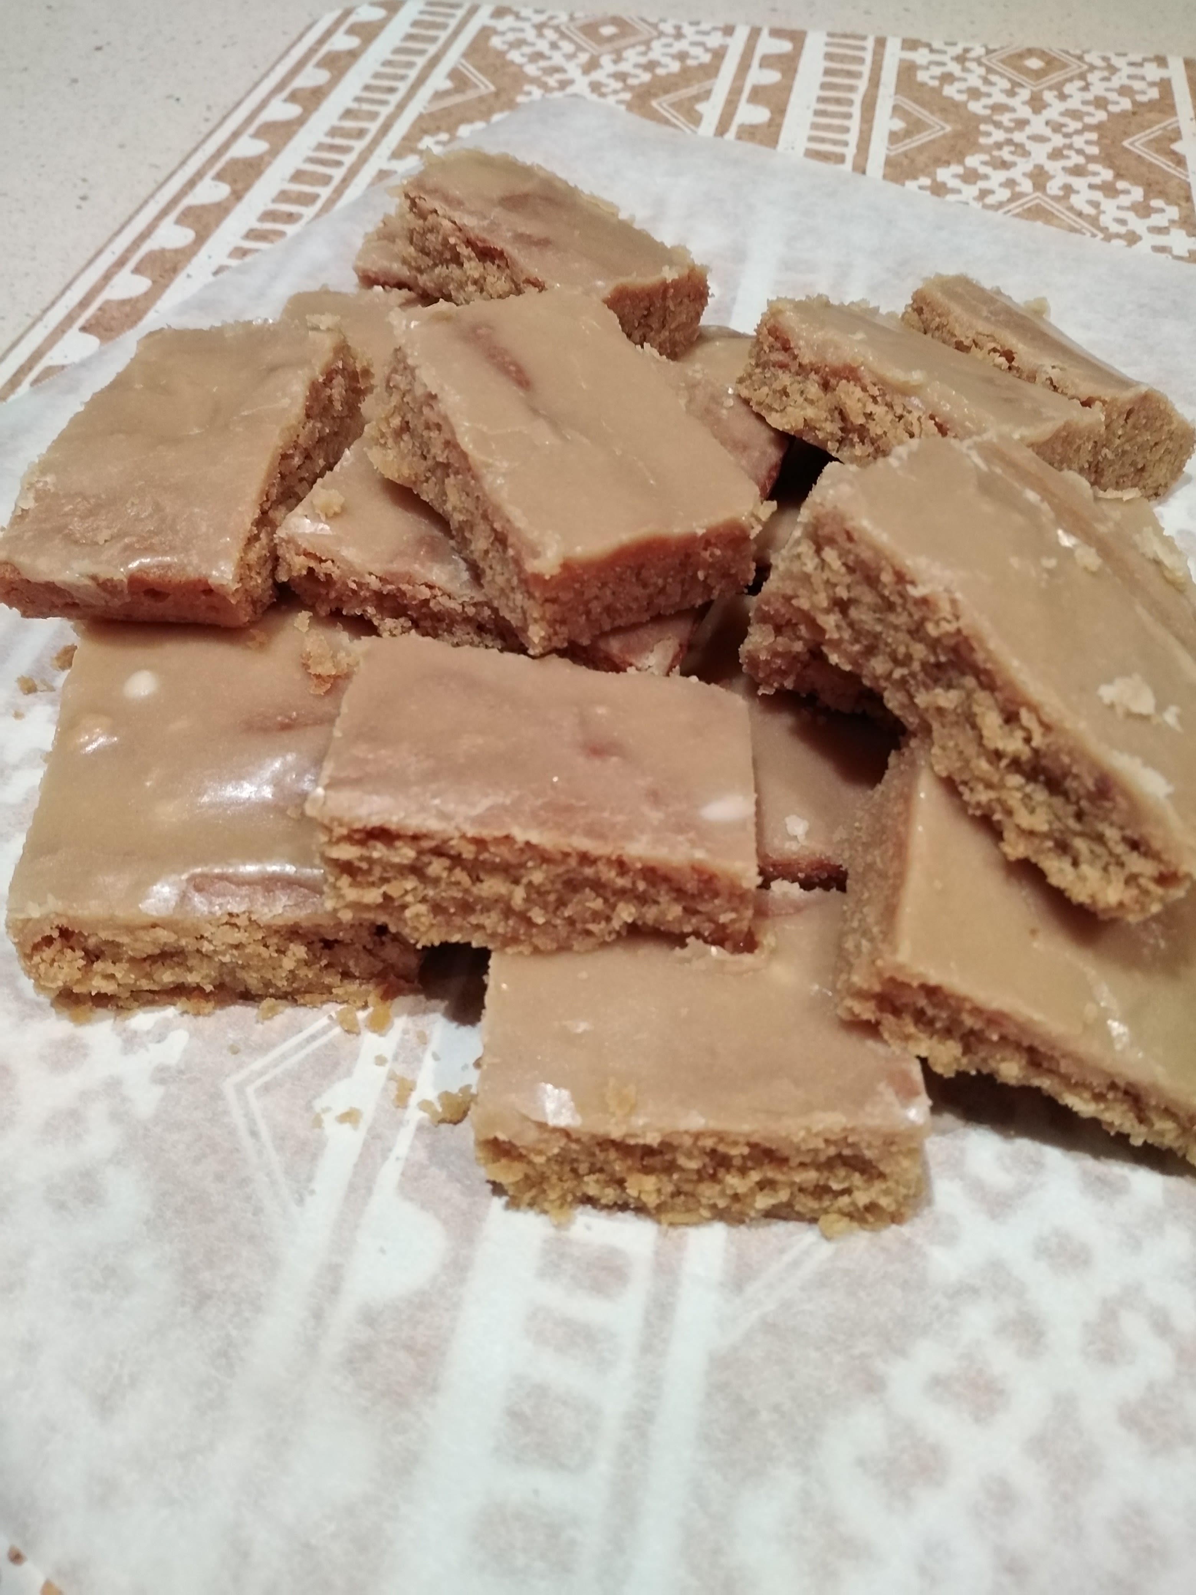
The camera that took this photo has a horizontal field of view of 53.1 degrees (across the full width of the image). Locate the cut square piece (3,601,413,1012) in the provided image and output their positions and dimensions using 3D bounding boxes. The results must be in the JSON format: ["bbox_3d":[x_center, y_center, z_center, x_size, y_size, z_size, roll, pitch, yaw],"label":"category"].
[{"bbox_3d":[-0.057,-0.002,0.196,0.055,0.024,0.066,0,53,-7],"label":"cut square piece"}]

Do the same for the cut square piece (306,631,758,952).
[{"bbox_3d":[-0.008,0.001,0.162,0.054,0.022,0.031,7,46,-4],"label":"cut square piece"}]

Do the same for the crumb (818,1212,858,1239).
[{"bbox_3d":[0.032,0.057,0.161,0.005,0.004,0.003,-2,52,0],"label":"crumb"}]

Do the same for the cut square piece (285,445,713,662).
[{"bbox_3d":[-0.011,-0.046,0.226,0.078,0.018,0.053,23,57,17],"label":"cut square piece"}]

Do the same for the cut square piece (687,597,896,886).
[{"bbox_3d":[0.043,-0.005,0.197,0.054,0.023,0.054,1,52,2],"label":"cut square piece"}]

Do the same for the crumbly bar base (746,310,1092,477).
[{"bbox_3d":[0.061,-0.076,0.233,0.030,0.016,0.063,-22,48,-26],"label":"crumbly bar base"}]

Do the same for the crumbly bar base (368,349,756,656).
[{"bbox_3d":[-0.005,-0.057,0.208,0.041,0.016,0.060,-19,61,-19],"label":"crumbly bar base"}]

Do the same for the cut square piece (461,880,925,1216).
[{"bbox_3d":[0.013,0.035,0.165,0.054,0.026,0.035,-1,51,2],"label":"cut square piece"}]

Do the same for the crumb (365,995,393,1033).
[{"bbox_3d":[-0.033,0.033,0.182,0.004,0.003,0.005,-2,52,0],"label":"crumb"}]

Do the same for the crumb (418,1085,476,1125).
[{"bbox_3d":[-0.022,0.043,0.172,0.008,0.006,0.005,-2,52,0],"label":"crumb"}]

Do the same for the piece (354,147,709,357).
[{"bbox_3d":[-0.011,-0.116,0.265,0.032,0.021,0.057,-35,63,-22],"label":"piece"}]

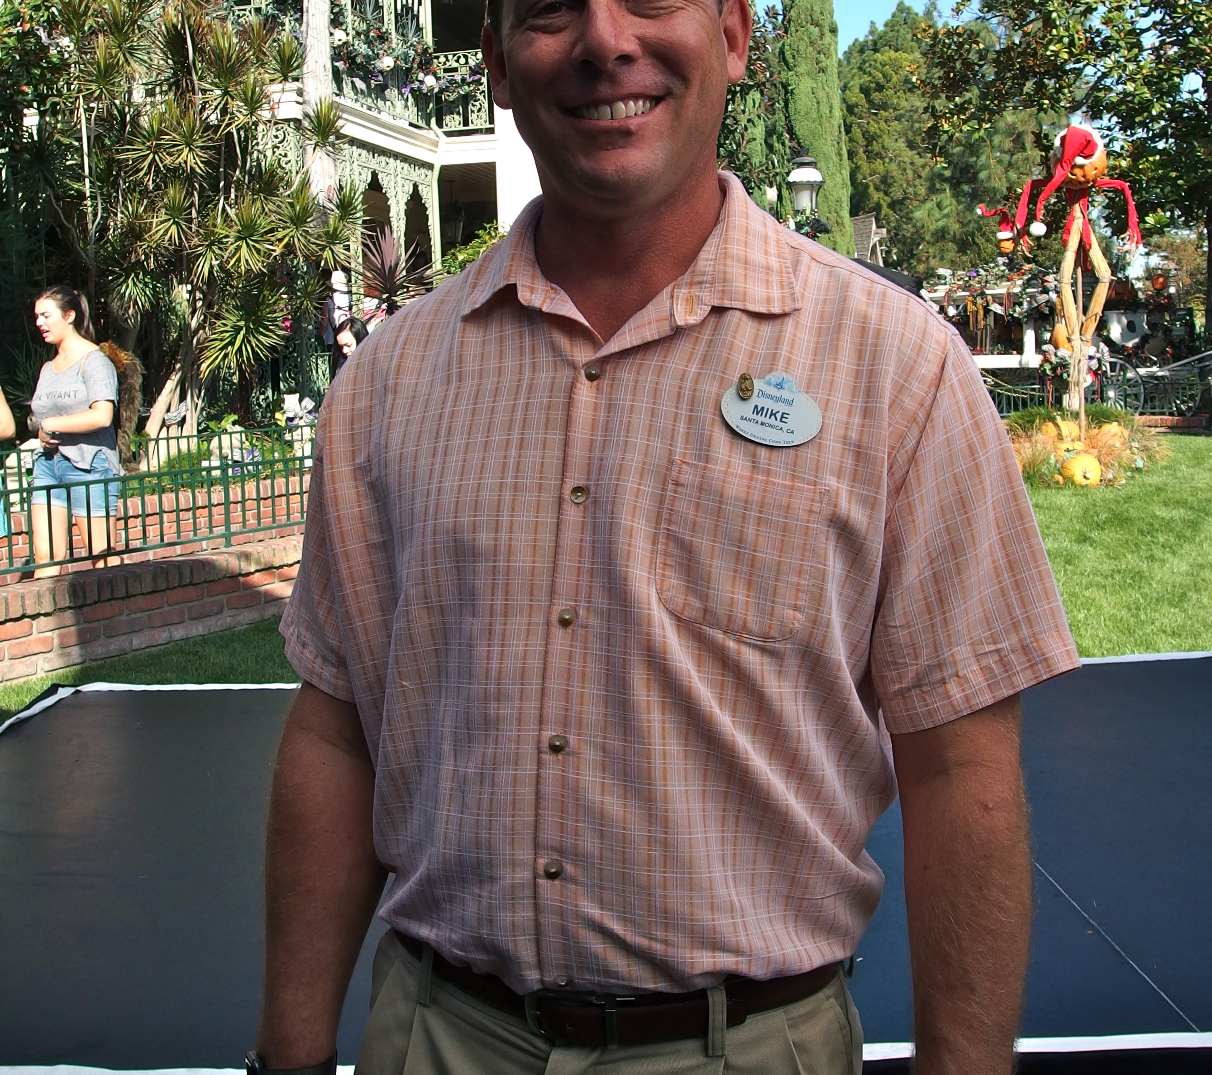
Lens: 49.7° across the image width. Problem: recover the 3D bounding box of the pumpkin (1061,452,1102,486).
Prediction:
[{"bbox_3d":[4.042,-0.579,11.100,0.310,0.340,0.320,-1,17,-24],"label":"pumpkin"}]

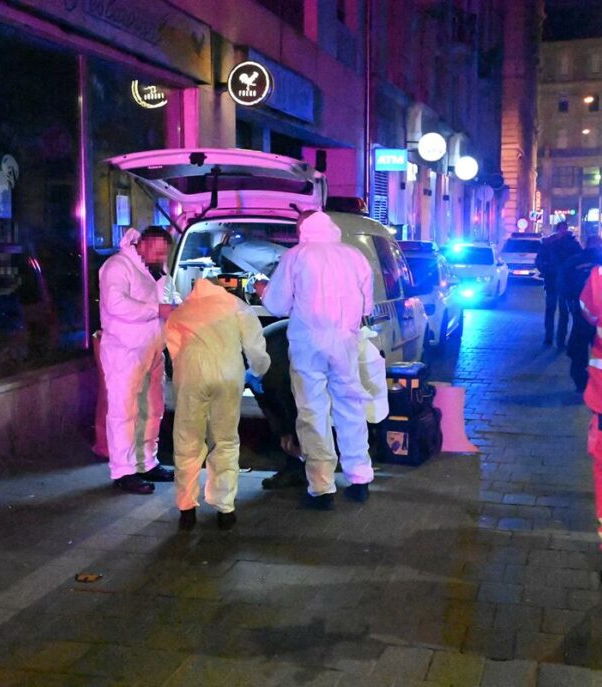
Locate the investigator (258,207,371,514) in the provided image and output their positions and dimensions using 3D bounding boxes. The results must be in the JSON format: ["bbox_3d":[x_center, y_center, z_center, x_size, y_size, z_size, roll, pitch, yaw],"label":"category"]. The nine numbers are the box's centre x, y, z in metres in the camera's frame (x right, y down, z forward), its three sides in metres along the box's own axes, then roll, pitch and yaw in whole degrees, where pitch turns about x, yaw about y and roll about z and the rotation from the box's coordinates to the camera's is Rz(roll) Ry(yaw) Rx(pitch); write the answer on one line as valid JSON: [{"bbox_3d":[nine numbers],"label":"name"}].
[{"bbox_3d":[0.090,0.082,6.657,0.680,1.800,0.550,-1,6,-7],"label":"investigator"}]

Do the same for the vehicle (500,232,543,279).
[{"bbox_3d":[8.084,-3.109,38.335,1.850,1.600,4.500,2,6,15],"label":"vehicle"}]

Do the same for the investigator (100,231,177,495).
[{"bbox_3d":[-1.055,0.090,7.062,0.500,1.700,0.550,2,6,15],"label":"investigator"}]

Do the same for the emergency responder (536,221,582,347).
[{"bbox_3d":[3.742,-0.848,15.708,0.600,1.780,0.420,1,6,12],"label":"emergency responder"}]

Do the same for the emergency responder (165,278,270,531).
[{"bbox_3d":[-0.495,0.312,6.378,0.600,1.400,0.700,1,6,7],"label":"emergency responder"}]

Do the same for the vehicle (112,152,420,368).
[{"bbox_3d":[0.036,-0.396,9.567,1.820,2.150,5.000,2,6,15],"label":"vehicle"}]

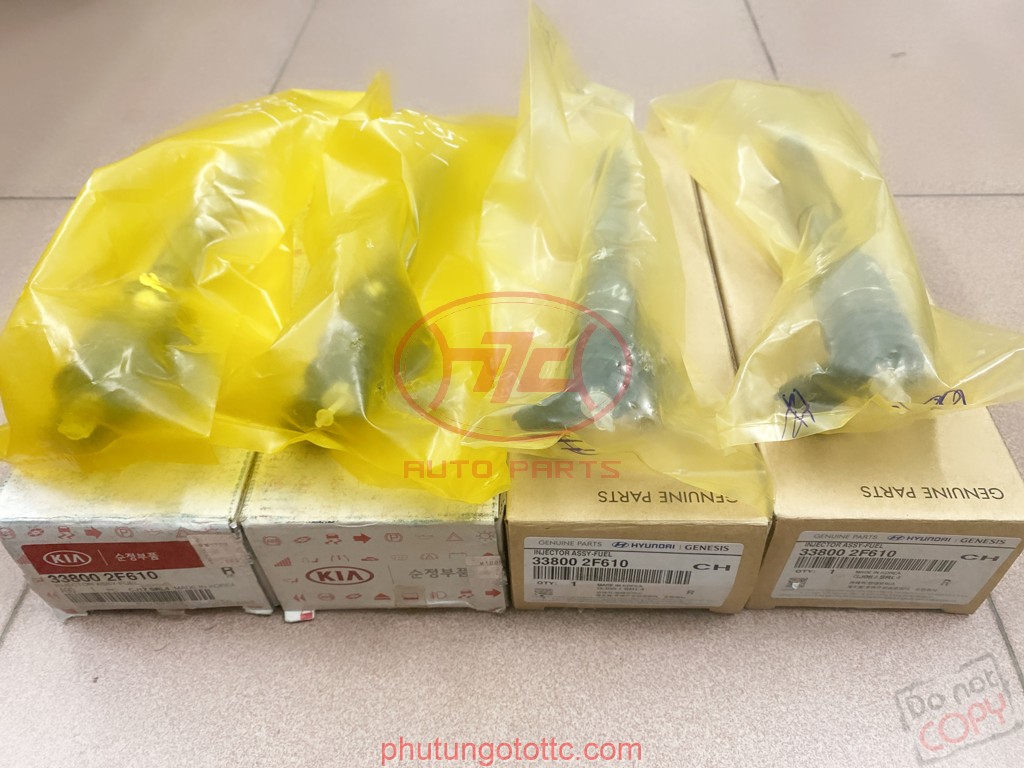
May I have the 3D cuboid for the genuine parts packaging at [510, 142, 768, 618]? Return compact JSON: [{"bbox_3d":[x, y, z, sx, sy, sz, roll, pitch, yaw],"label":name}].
[{"bbox_3d":[0.048,-0.023,0.371,0.089,0.068,0.248,0,48,2],"label":"genuine parts packaging"}]

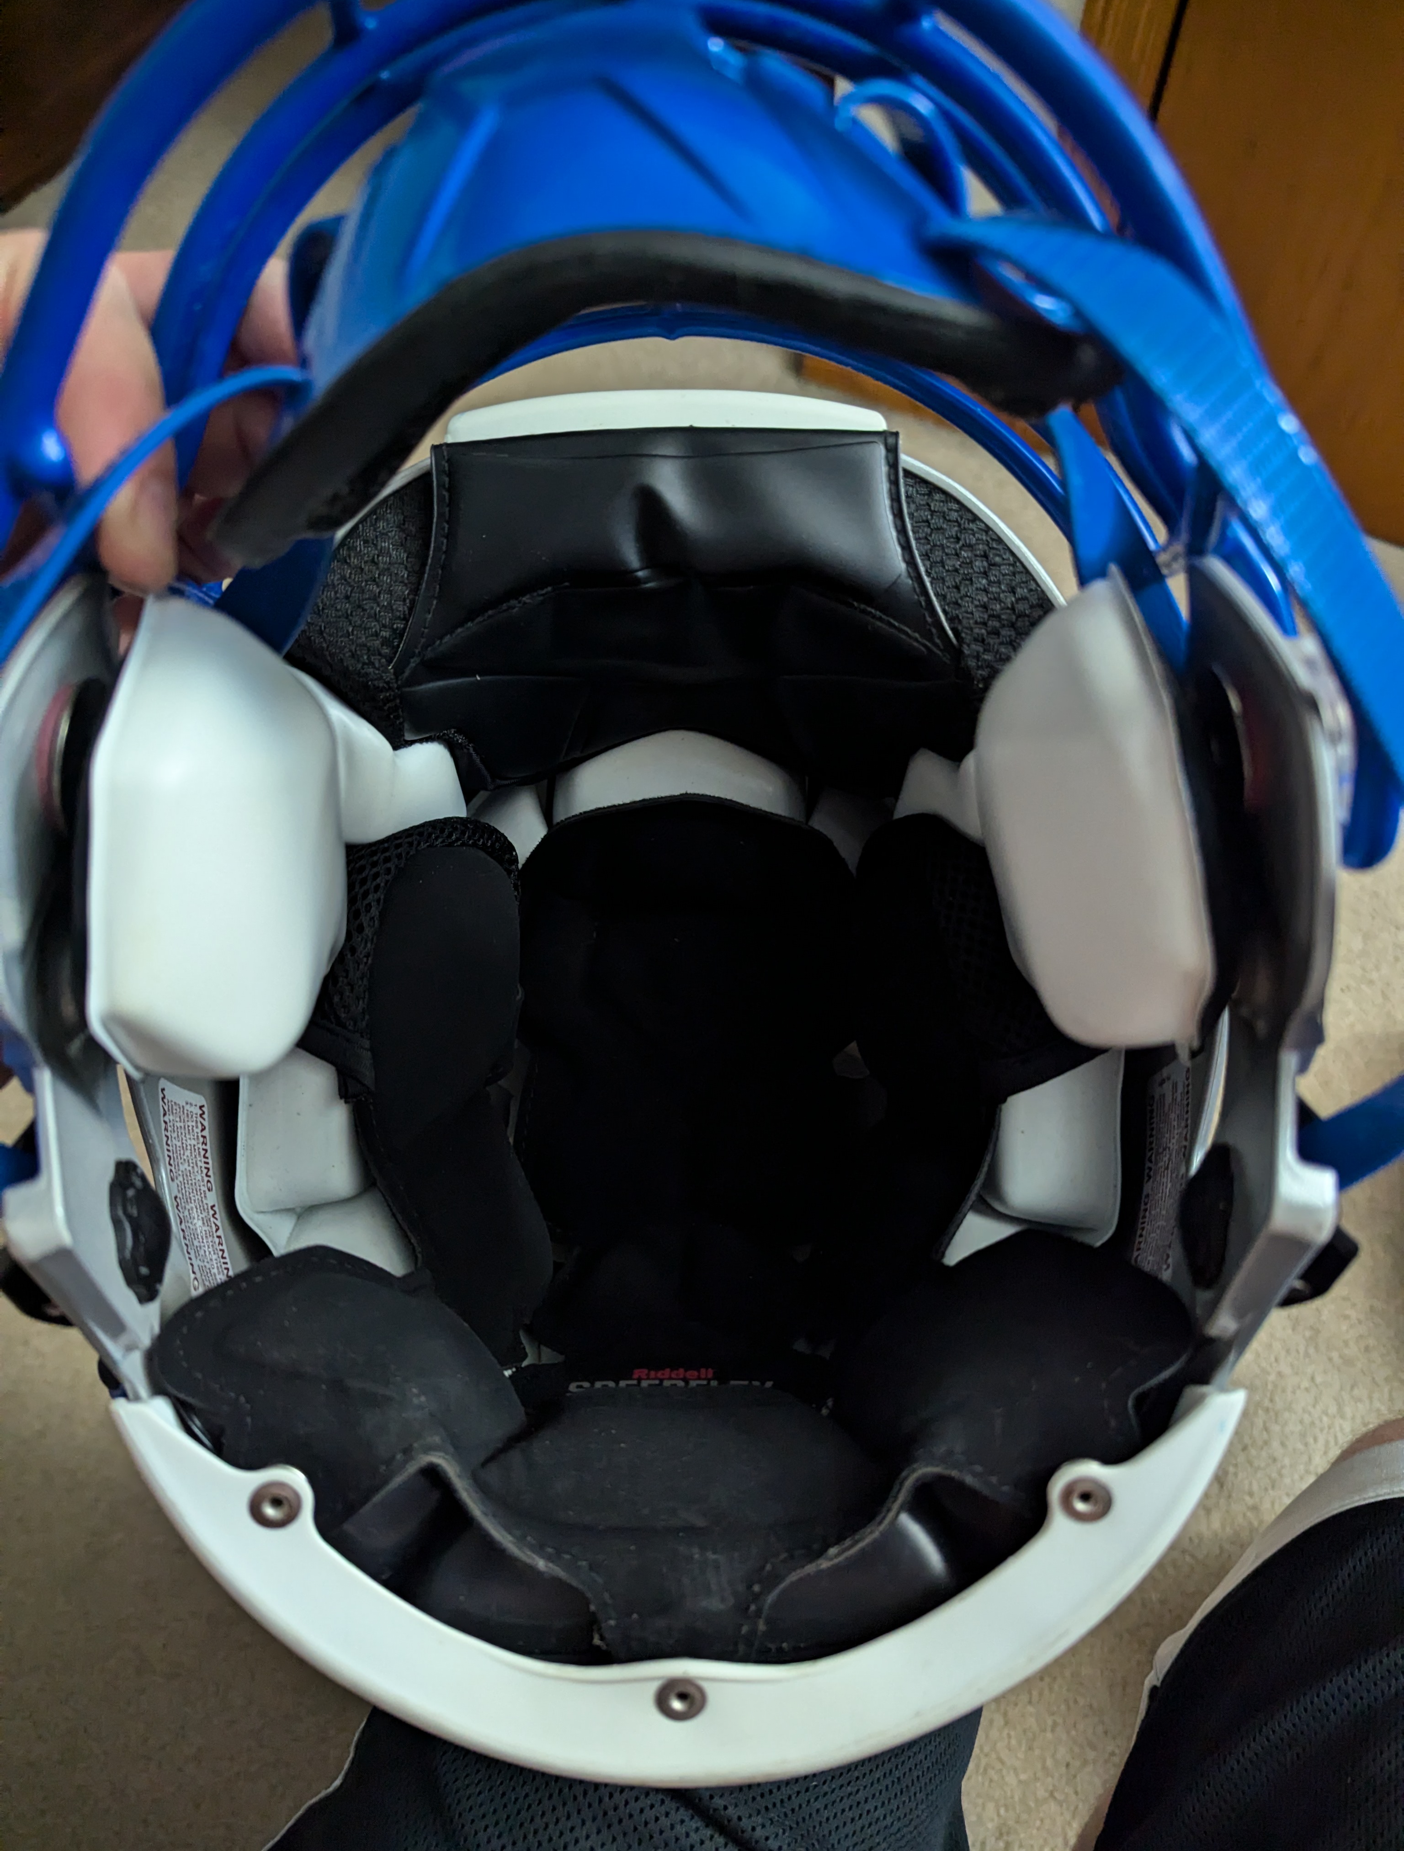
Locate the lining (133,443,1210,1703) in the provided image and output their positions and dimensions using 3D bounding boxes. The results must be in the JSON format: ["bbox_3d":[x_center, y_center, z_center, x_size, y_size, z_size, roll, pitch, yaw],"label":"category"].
[{"bbox_3d":[-0.005,0.008,0.311,0.205,0.245,0.185,0,12,0],"label":"lining"}]

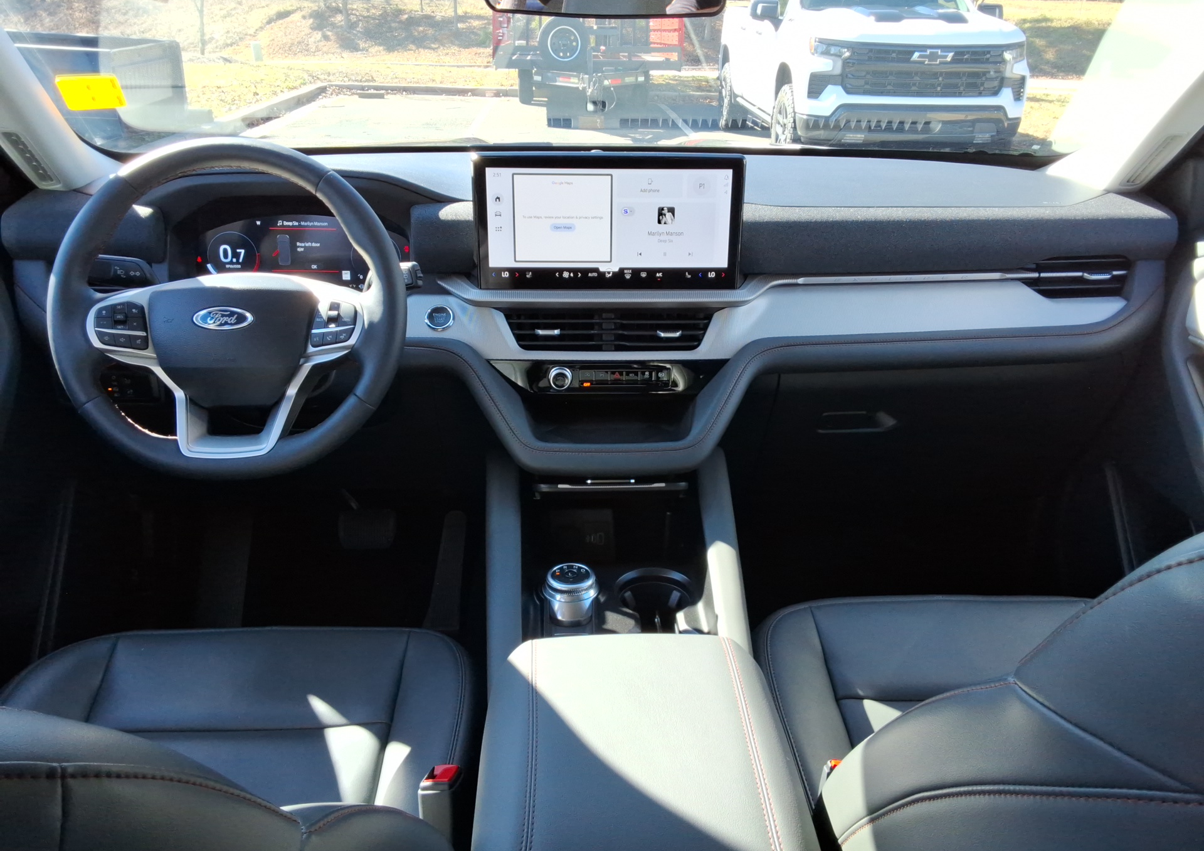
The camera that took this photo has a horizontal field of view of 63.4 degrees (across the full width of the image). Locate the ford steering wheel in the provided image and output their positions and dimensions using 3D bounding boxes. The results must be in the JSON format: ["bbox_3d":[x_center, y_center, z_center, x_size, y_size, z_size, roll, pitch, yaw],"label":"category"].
[{"bbox_3d":[-0.392,-0.121,1.046,0.378,0.362,0.085,0,-1,-2],"label":"ford steering wheel"}]

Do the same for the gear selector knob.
[{"bbox_3d":[-0.034,0.185,1.070,0.059,0.051,0.059,0,22,-2],"label":"gear selector knob"}]

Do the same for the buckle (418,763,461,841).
[{"bbox_3d":[-0.145,0.357,0.888,0.032,0.085,0.041,3,16,7],"label":"buckle"}]

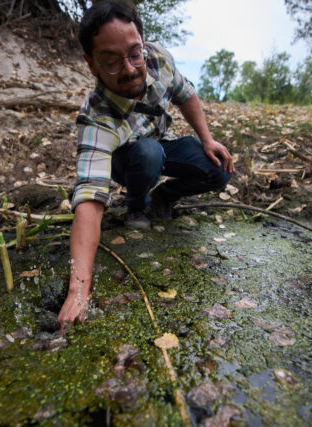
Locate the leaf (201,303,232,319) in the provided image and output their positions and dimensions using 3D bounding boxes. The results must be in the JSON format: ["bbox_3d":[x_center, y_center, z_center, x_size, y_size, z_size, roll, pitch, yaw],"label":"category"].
[{"bbox_3d":[0.182,0.288,0.822,0.077,0.015,0.078,-11,16,-42],"label":"leaf"}]

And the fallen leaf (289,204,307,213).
[{"bbox_3d":[0.806,-0.029,1.620,0.090,0.030,0.060,2,16,6],"label":"fallen leaf"}]

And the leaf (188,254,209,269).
[{"bbox_3d":[0.151,0.169,1.001,0.068,0.020,0.058,0,15,0],"label":"leaf"}]

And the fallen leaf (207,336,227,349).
[{"bbox_3d":[0.132,0.275,0.612,0.046,0.012,0.028,-12,19,-38],"label":"fallen leaf"}]

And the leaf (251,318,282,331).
[{"bbox_3d":[0.304,0.311,0.788,0.079,0.010,0.033,11,19,34],"label":"leaf"}]

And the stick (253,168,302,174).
[{"bbox_3d":[0.790,-0.273,1.850,0.325,0.018,0.030,0,15,0],"label":"stick"}]

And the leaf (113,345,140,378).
[{"bbox_3d":[-0.066,0.337,0.655,0.051,0.030,0.085,-3,16,-9],"label":"leaf"}]

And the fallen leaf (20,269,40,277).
[{"bbox_3d":[-0.477,0.227,1.080,0.067,0.015,0.049,-5,16,-18],"label":"fallen leaf"}]

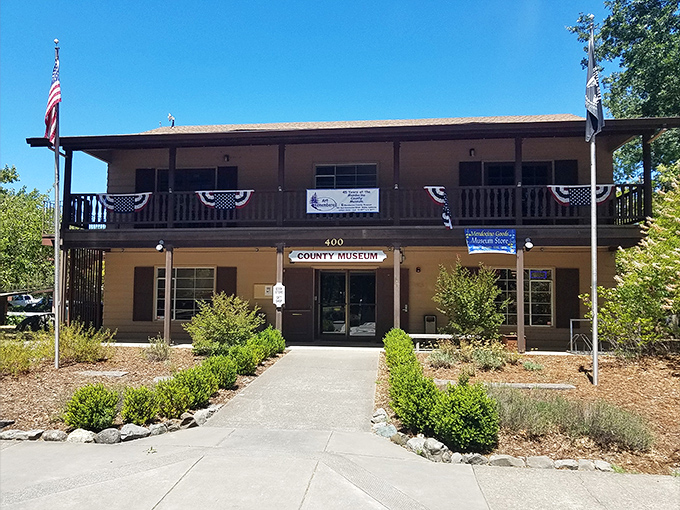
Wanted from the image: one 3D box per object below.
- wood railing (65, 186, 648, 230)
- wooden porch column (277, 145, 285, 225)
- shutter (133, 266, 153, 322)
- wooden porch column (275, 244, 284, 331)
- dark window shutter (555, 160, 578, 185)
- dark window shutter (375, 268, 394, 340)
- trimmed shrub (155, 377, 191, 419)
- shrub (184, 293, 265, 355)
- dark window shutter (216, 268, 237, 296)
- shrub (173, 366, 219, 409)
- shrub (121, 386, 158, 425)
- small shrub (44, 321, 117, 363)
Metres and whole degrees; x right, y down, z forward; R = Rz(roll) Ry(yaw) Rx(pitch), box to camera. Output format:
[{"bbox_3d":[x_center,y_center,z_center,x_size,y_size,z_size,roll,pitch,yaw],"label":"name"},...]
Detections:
[{"bbox_3d":[-0.042,-1.226,13.400,15.250,0.974,0.120,0,-4,7],"label":"wood railing"},{"bbox_3d":[-1.514,-1.799,13.273,0.145,2.181,0.145,0,-4,6],"label":"wooden porch column"},{"bbox_3d":[-6.077,1.216,15.784,0.613,1.660,0.050,0,-4,7],"label":"shutter"},{"bbox_3d":[-1.534,1.085,13.114,0.145,2.560,0.145,0,-3,7],"label":"wooden porch column"},{"bbox_3d":[6.364,-1.663,14.288,0.620,1.989,0.045,0,-4,6],"label":"dark window shutter"},{"bbox_3d":[1.501,1.412,14.343,0.877,2.048,0.045,0,-3,7],"label":"dark window shutter"},{"bbox_3d":[-2.325,2.004,7.144,0.487,0.533,0.487,0,-4,7],"label":"trimmed shrub"},{"bbox_3d":[-2.747,1.631,12.244,1.814,1.460,1.814,0,-4,7],"label":"shrub"},{"bbox_3d":[-3.382,1.180,15.193,0.608,1.637,0.045,0,-4,6],"label":"dark window shutter"},{"bbox_3d":[-2.171,1.991,7.692,0.645,0.601,0.645,0,-4,7],"label":"shrub"},{"bbox_3d":[-2.677,1.996,6.843,0.502,0.438,0.502,1,-3,-21],"label":"shrub"},{"bbox_3d":[-5.697,1.915,11.281,1.544,0.757,1.194,2,-3,-27],"label":"small shrub"}]

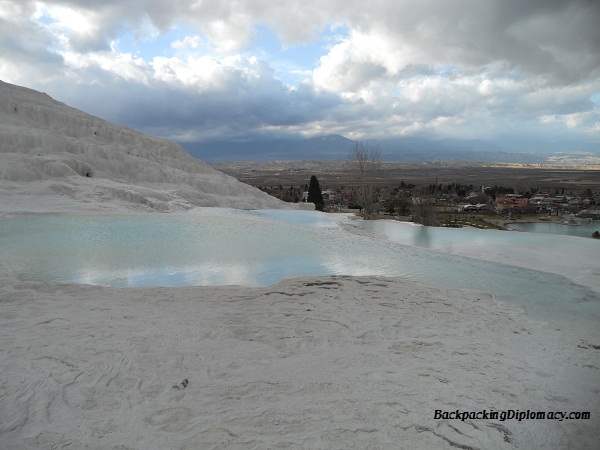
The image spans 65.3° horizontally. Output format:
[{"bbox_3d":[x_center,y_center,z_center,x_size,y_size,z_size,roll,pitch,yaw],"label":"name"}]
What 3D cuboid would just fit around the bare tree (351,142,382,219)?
[{"bbox_3d":[6.821,-4.564,48.000,3.200,7.700,3.200,0,9,0],"label":"bare tree"}]

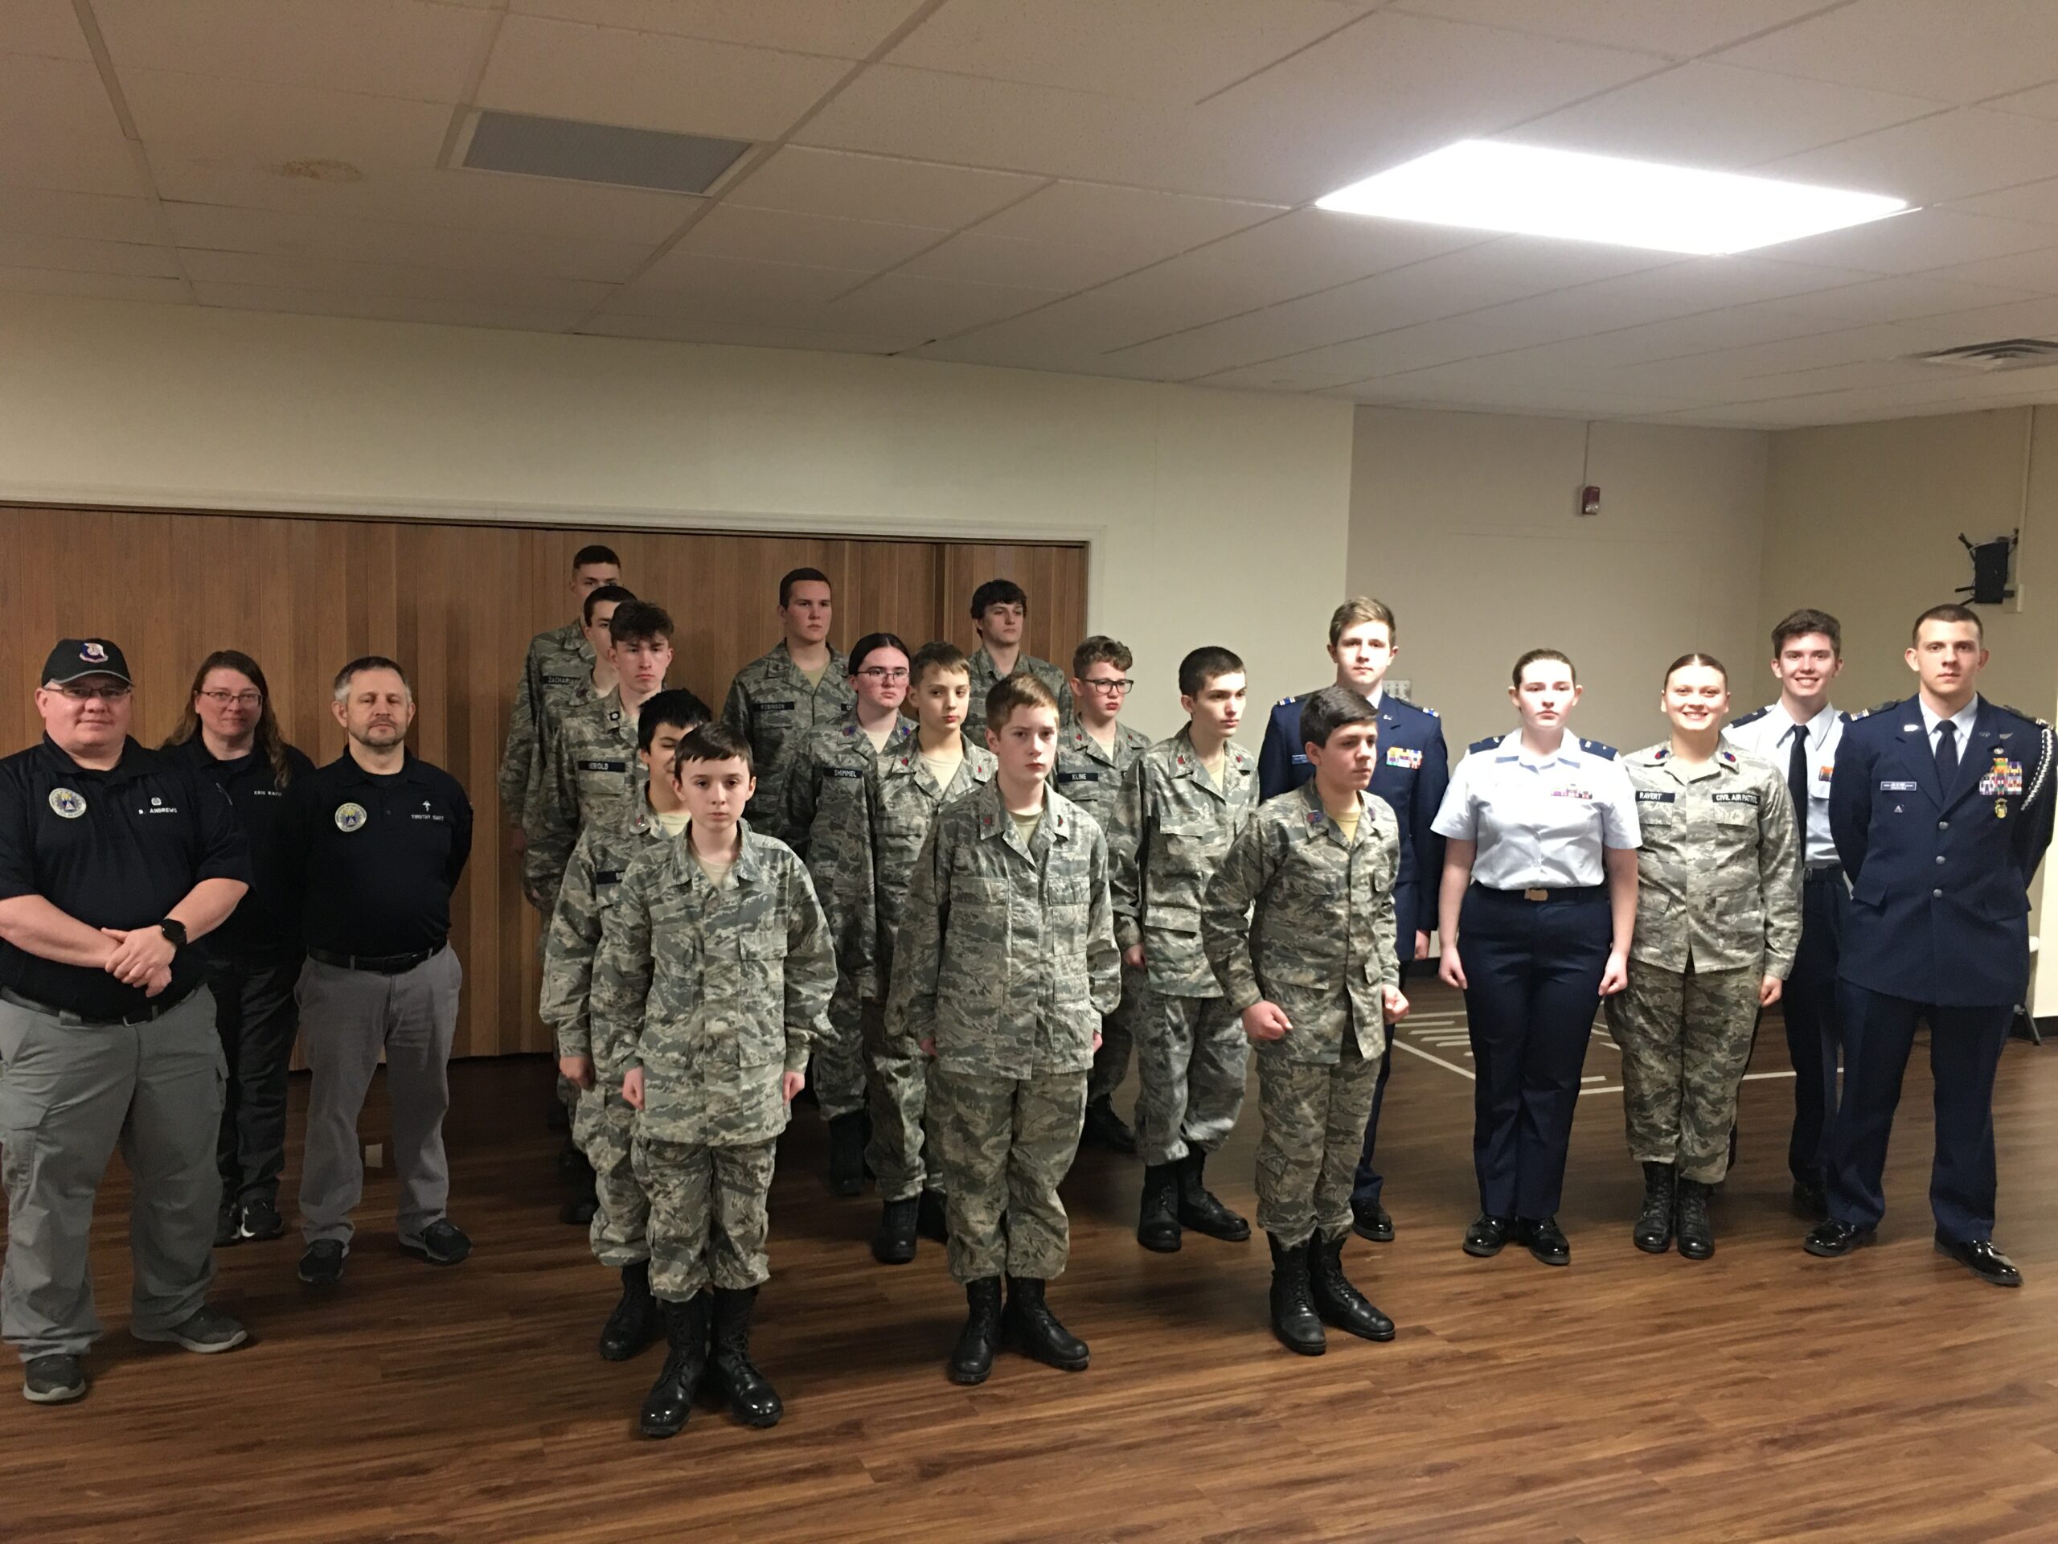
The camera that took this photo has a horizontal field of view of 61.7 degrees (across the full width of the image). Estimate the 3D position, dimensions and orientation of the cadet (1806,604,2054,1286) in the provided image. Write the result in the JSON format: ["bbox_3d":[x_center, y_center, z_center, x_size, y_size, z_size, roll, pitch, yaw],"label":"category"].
[{"bbox_3d":[2.486,0.450,4.793,0.600,1.810,0.400,4,6,24],"label":"cadet"}]

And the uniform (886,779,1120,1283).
[{"bbox_3d":[-0.043,0.613,4.036,0.520,1.205,0.310,-1,6,-22],"label":"uniform"}]

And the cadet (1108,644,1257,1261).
[{"bbox_3d":[0.452,0.479,4.842,0.480,1.655,0.360,-2,7,-30],"label":"cadet"}]

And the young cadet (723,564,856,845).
[{"bbox_3d":[-0.752,0.270,5.619,0.530,1.850,0.330,-1,6,-22],"label":"young cadet"}]

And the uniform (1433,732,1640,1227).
[{"bbox_3d":[1.413,0.587,4.801,0.560,1.407,0.300,3,6,13],"label":"uniform"}]

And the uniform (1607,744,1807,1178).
[{"bbox_3d":[1.847,0.538,4.768,0.530,1.222,0.290,3,6,20],"label":"uniform"}]

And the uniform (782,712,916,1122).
[{"bbox_3d":[-0.472,0.444,5.194,0.480,1.255,0.320,-1,6,-25],"label":"uniform"}]

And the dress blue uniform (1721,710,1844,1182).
[{"bbox_3d":[2.302,0.523,5.059,0.500,1.468,0.280,3,6,22],"label":"dress blue uniform"}]

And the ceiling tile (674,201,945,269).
[{"bbox_3d":[-0.584,-1.398,4.516,0.614,0.020,0.614,-1,6,-23],"label":"ceiling tile"}]

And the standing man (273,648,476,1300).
[{"bbox_3d":[-1.696,0.495,4.496,0.490,1.600,0.380,-1,6,-24],"label":"standing man"}]

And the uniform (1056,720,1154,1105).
[{"bbox_3d":[0.222,0.453,5.564,0.480,1.267,0.290,-2,7,-23],"label":"uniform"}]

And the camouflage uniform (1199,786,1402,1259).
[{"bbox_3d":[0.694,0.599,4.205,0.500,1.165,0.380,-2,7,-30],"label":"camouflage uniform"}]

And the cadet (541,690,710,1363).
[{"bbox_3d":[-0.888,0.582,4.032,0.500,1.538,0.320,-1,6,-19],"label":"cadet"}]

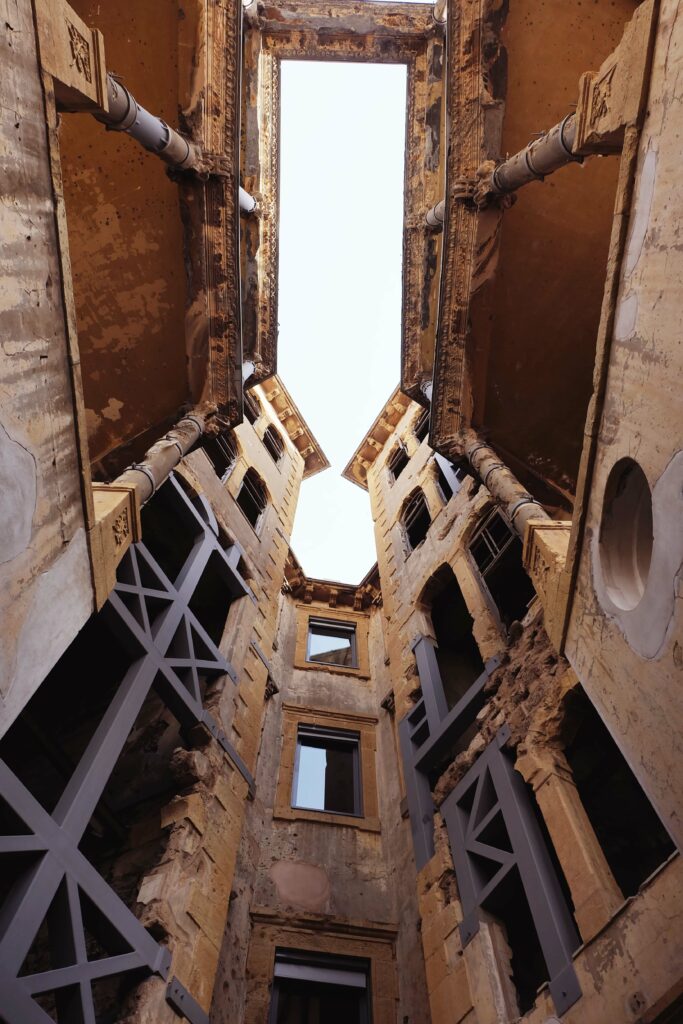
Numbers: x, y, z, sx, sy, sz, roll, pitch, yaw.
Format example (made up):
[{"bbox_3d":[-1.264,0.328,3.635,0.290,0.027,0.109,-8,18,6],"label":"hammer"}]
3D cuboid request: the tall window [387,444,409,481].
[{"bbox_3d":[1.666,-1.456,19.453,0.250,2.760,0.860,30,-73,-10],"label":"tall window"}]

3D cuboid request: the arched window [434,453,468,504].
[{"bbox_3d":[2.375,-0.927,14.504,0.250,3.000,0.860,30,-73,-10],"label":"arched window"}]

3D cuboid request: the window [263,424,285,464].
[{"bbox_3d":[-1.964,-1.906,19.305,0.250,2.490,0.849,-27,-73,9],"label":"window"}]

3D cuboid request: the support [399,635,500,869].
[{"bbox_3d":[1.442,2.472,9.146,0.280,3.936,2.072,30,-73,-10],"label":"support"}]

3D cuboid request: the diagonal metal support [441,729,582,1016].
[{"bbox_3d":[1.458,3.433,6.348,0.250,2.812,1.200,30,-73,-10],"label":"diagonal metal support"}]

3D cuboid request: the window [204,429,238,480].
[{"bbox_3d":[-2.551,-1.333,14.470,0.250,2.953,0.830,-27,-73,9],"label":"window"}]

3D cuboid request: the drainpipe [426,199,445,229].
[{"bbox_3d":[1.346,-4.156,9.529,0.225,2.375,0.225,0,-70,0],"label":"drainpipe"}]

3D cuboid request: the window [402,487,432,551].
[{"bbox_3d":[1.672,0.135,14.924,0.250,2.760,0.860,30,-73,-10],"label":"window"}]

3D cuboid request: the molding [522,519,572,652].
[{"bbox_3d":[1.307,0.388,3.866,0.355,0.947,0.426,1,-70,0],"label":"molding"}]

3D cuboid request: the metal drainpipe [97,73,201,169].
[{"bbox_3d":[-1.330,-2.746,4.955,0.241,2.326,0.241,0,-70,0],"label":"metal drainpipe"}]

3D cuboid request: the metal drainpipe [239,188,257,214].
[{"bbox_3d":[-1.320,-4.326,9.382,0.225,2.195,0.225,0,-70,0],"label":"metal drainpipe"}]

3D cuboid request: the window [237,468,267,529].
[{"bbox_3d":[-1.964,-0.280,14.752,0.250,2.586,0.830,-27,-73,9],"label":"window"}]

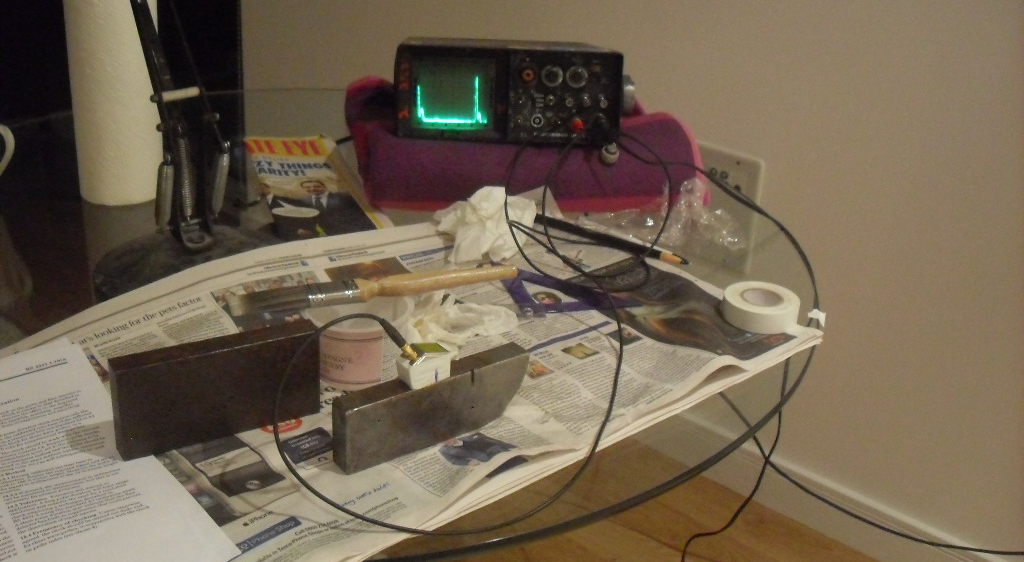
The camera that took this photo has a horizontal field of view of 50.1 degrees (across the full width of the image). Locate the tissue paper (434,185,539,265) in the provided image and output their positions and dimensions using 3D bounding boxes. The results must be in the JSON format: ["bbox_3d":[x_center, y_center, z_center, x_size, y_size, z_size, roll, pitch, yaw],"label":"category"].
[{"bbox_3d":[-0.025,-0.054,1.050,0.097,0.068,0.075,5,26,0],"label":"tissue paper"}]

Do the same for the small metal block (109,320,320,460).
[{"bbox_3d":[-0.201,0.074,0.754,0.138,0.069,0.018,-11,30,-30],"label":"small metal block"}]

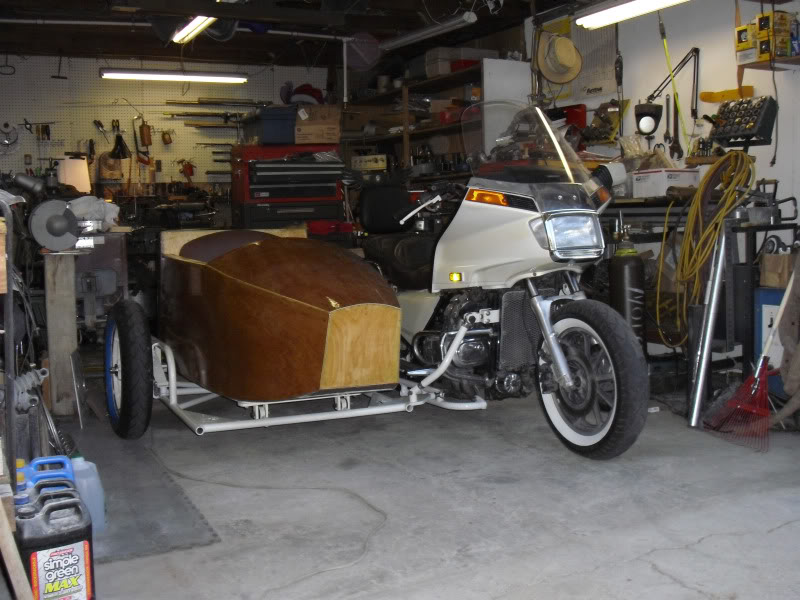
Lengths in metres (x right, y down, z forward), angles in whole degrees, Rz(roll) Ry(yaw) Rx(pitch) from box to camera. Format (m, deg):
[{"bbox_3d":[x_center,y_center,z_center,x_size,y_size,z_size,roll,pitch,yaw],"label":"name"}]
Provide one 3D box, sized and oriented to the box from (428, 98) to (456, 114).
[{"bbox_3d":[0.349,-1.588,7.208,0.190,0.120,0.150,-4,6,-28],"label":"box"}]

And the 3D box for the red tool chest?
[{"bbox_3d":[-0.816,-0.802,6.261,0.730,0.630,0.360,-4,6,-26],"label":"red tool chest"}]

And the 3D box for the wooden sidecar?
[{"bbox_3d":[-0.589,0.000,4.440,0.840,0.740,1.600,-4,6,-26],"label":"wooden sidecar"}]

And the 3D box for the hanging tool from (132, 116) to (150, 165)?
[{"bbox_3d":[-2.261,-1.395,7.680,0.150,0.420,0.040,-4,6,-26],"label":"hanging tool"}]

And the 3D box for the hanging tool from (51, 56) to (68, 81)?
[{"bbox_3d":[-2.720,-1.857,7.016,0.135,0.205,0.030,-4,6,-28],"label":"hanging tool"}]

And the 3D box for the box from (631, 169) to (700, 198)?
[{"bbox_3d":[1.505,-0.618,4.743,0.240,0.145,0.460,-5,7,-34],"label":"box"}]

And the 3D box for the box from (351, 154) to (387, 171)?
[{"bbox_3d":[-0.286,-1.250,7.981,0.310,0.130,0.140,-1,5,10],"label":"box"}]

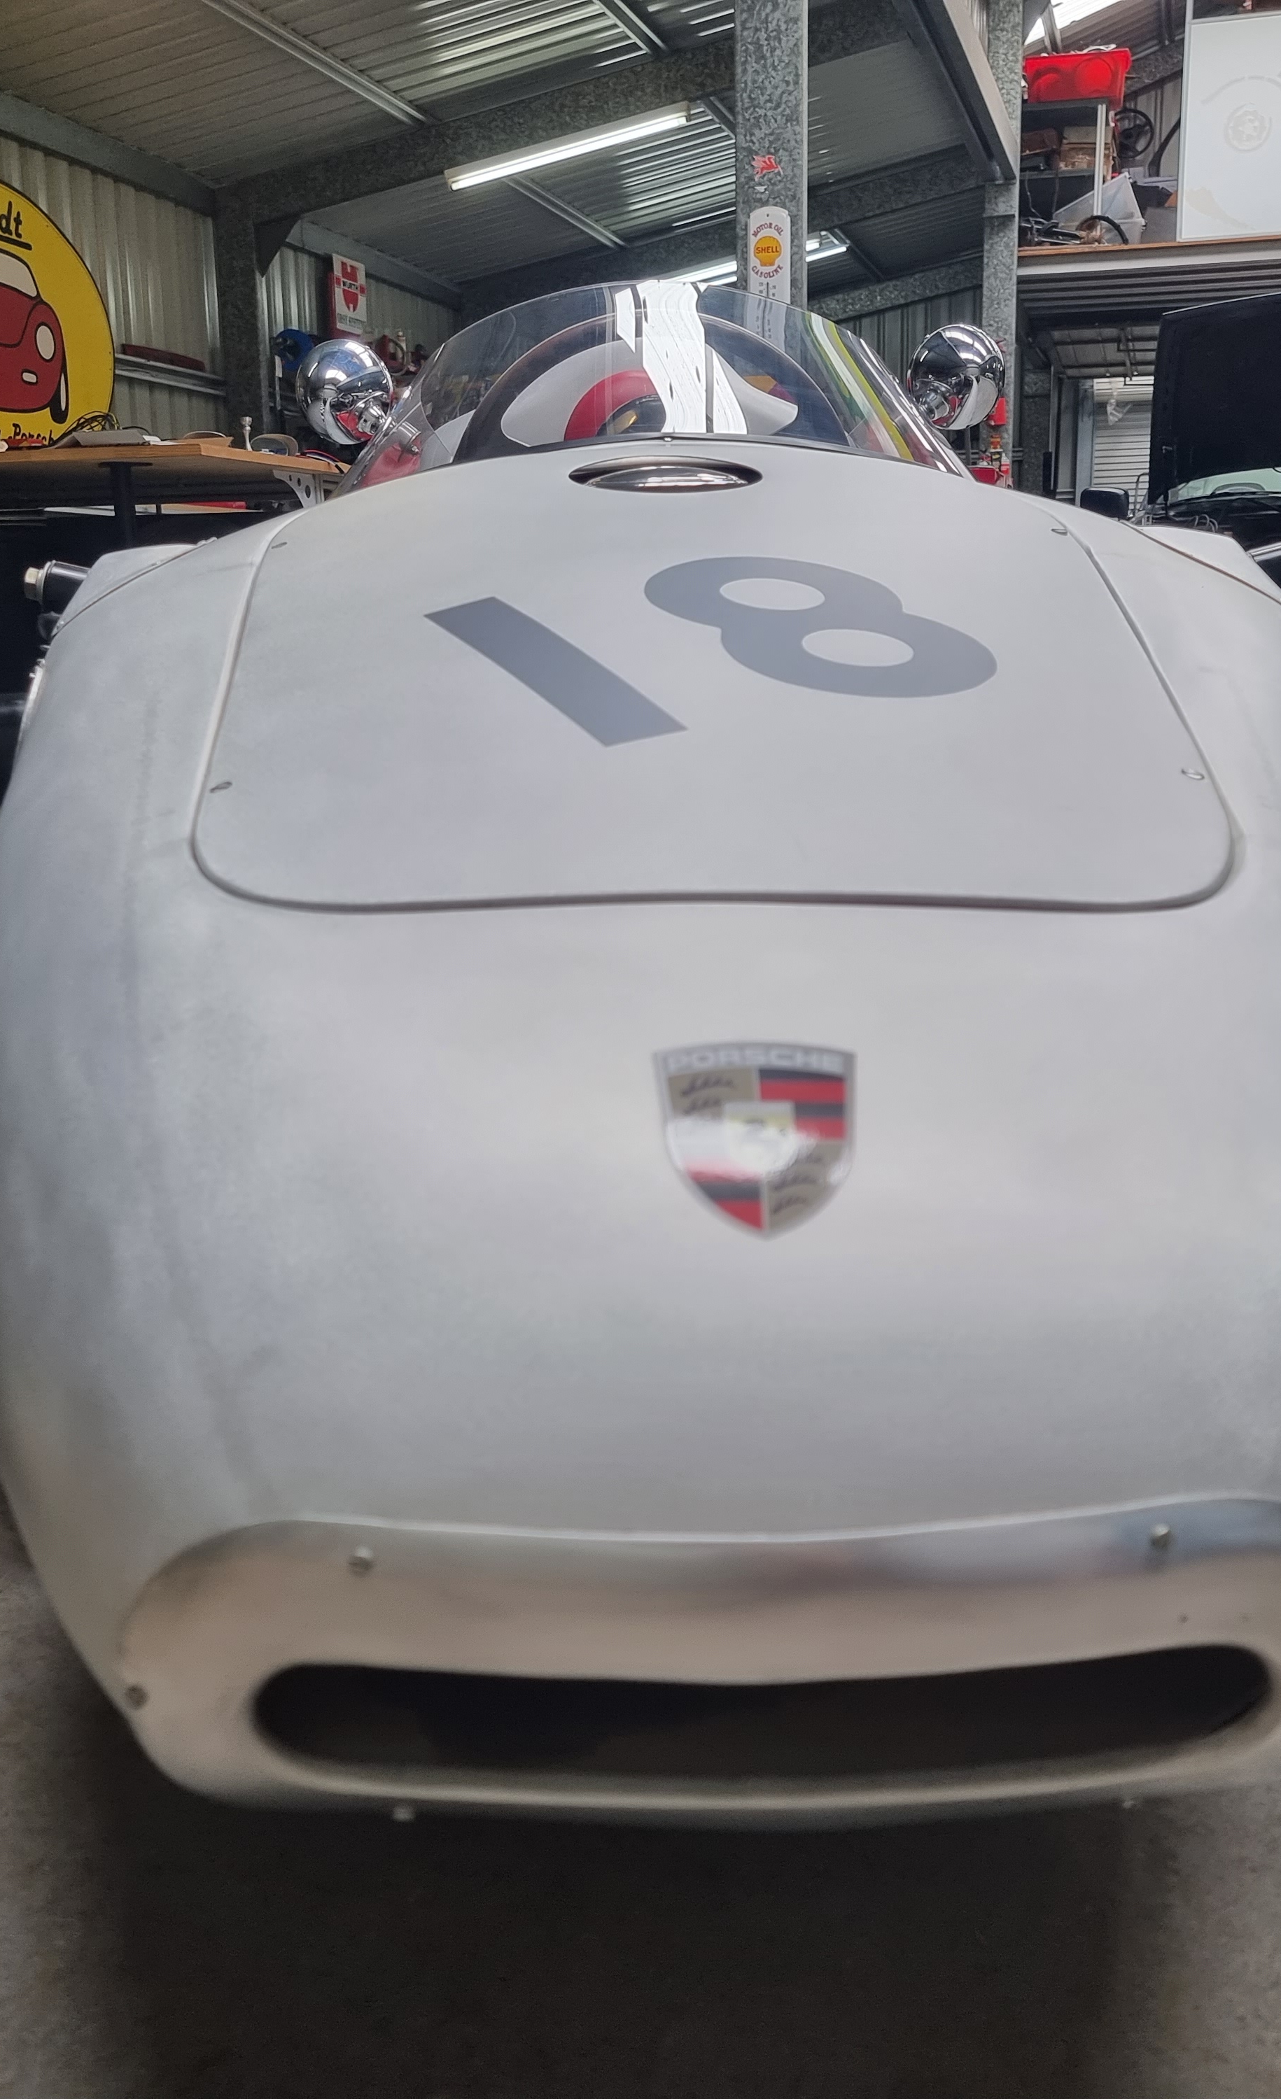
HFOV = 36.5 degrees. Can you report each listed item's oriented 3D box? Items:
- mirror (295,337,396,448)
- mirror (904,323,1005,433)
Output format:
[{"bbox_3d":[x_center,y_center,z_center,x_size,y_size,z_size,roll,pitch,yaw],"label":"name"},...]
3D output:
[{"bbox_3d":[-0.299,-0.667,1.970,0.107,0.110,0.078,3,14,16],"label":"mirror"},{"bbox_3d":[0.321,-0.687,1.985,0.107,0.110,0.078,-6,14,-19],"label":"mirror"}]

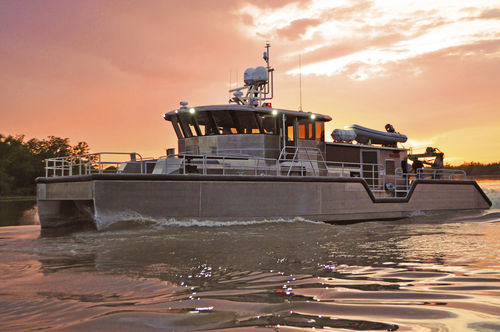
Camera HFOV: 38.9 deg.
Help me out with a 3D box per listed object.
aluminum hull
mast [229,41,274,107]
[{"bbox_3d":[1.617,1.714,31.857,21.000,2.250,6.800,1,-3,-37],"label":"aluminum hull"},{"bbox_3d":[0.070,-4.030,30.800,1.400,2.800,1.550,1,-3,-37],"label":"mast"}]

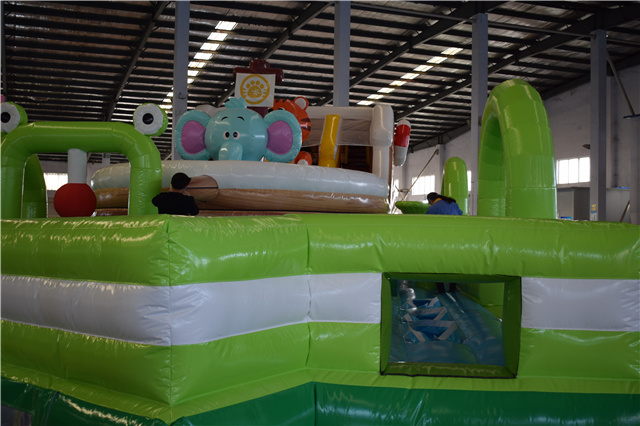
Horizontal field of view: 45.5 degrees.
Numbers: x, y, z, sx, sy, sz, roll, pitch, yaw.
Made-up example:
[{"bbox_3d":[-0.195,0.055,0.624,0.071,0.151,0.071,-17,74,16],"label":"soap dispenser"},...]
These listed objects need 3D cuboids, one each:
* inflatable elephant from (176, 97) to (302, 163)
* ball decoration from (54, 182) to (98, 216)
[{"bbox_3d":[-1.160,-1.100,10.900,1.800,1.100,1.050,0,-1,3],"label":"inflatable elephant"},{"bbox_3d":[-2.910,-0.110,9.100,0.500,0.490,0.500,0,-1,0],"label":"ball decoration"}]

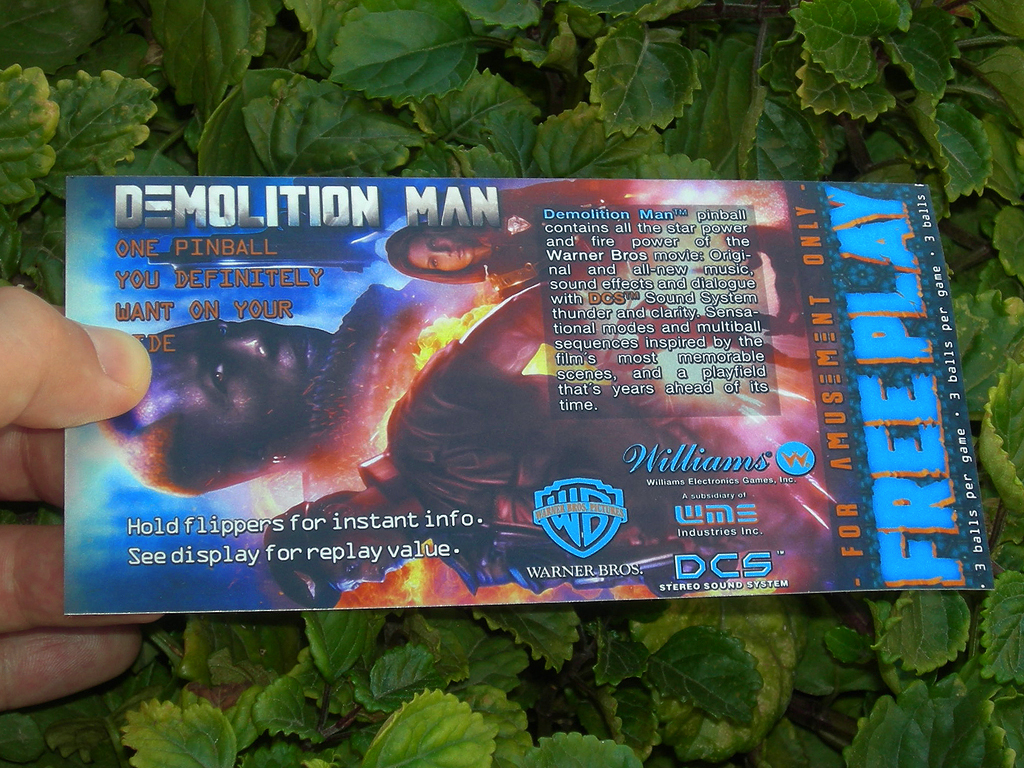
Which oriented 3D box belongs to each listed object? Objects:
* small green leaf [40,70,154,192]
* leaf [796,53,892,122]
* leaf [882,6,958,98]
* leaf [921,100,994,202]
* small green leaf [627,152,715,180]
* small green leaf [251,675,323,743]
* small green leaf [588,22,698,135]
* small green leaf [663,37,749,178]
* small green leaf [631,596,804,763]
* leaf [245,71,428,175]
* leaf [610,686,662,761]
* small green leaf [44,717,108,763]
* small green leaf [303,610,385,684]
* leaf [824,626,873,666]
[{"bbox_3d":[-0.077,-0.047,0.460,0.027,0.007,0.022,-36,78,-9],"label":"small green leaf"},{"bbox_3d":[0.070,-0.063,0.525,0.020,0.006,0.018,-6,69,-2],"label":"leaf"},{"bbox_3d":[0.086,-0.070,0.530,0.014,0.006,0.019,-22,78,-18],"label":"leaf"},{"bbox_3d":[0.084,-0.044,0.472,0.013,0.009,0.020,-27,84,-20],"label":"leaf"},{"bbox_3d":[0.033,-0.042,0.520,0.018,0.006,0.016,6,63,3],"label":"small green leaf"},{"bbox_3d":[-0.044,0.063,0.490,0.016,0.006,0.014,26,71,16],"label":"small green leaf"},{"bbox_3d":[0.024,-0.057,0.474,0.021,0.006,0.024,20,77,8],"label":"small green leaf"},{"bbox_3d":[0.042,-0.058,0.545,0.020,0.008,0.034,9,74,-7],"label":"small green leaf"},{"bbox_3d":[0.038,0.054,0.470,0.032,0.008,0.034,-3,69,-1],"label":"small green leaf"},{"bbox_3d":[-0.034,-0.048,0.472,0.030,0.009,0.026,-29,75,-9],"label":"leaf"},{"bbox_3d":[0.023,0.062,0.460,0.009,0.008,0.014,-11,78,-15],"label":"leaf"},{"bbox_3d":[-0.087,0.071,0.505,0.013,0.006,0.010,-17,55,-12],"label":"small green leaf"},{"bbox_3d":[-0.033,0.049,0.490,0.016,0.008,0.019,6,63,-4],"label":"small green leaf"},{"bbox_3d":[0.060,0.048,0.452,0.009,0.004,0.007,24,71,9],"label":"leaf"}]

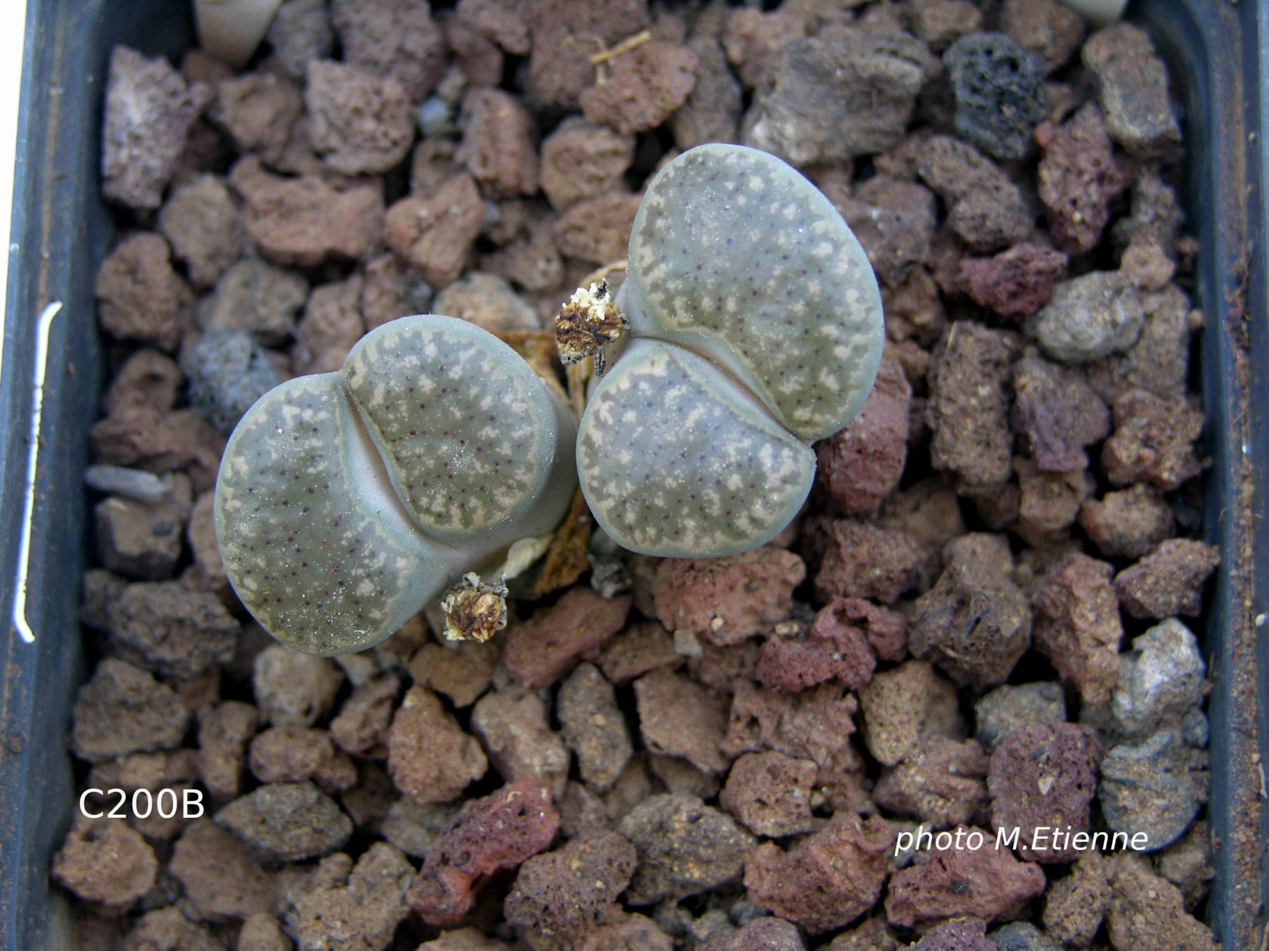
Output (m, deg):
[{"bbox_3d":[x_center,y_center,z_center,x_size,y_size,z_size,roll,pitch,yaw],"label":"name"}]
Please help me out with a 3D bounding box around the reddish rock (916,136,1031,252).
[{"bbox_3d":[0.023,-0.019,0.216,0.005,0.005,0.009,-28,79,-6],"label":"reddish rock"}]

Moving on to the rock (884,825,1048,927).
[{"bbox_3d":[0.020,0.024,0.192,0.009,0.005,0.005,-10,74,-1],"label":"rock"}]

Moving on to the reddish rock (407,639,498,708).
[{"bbox_3d":[-0.010,0.011,0.187,0.005,0.004,0.004,32,79,11],"label":"reddish rock"}]

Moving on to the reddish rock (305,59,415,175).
[{"bbox_3d":[-0.018,-0.023,0.207,0.007,0.006,0.007,5,73,2],"label":"reddish rock"}]

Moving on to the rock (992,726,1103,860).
[{"bbox_3d":[0.023,0.018,0.181,0.006,0.005,0.007,-4,75,2],"label":"rock"}]

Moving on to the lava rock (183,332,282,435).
[{"bbox_3d":[-0.023,-0.005,0.187,0.006,0.005,0.005,30,74,8],"label":"lava rock"}]

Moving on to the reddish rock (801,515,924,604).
[{"bbox_3d":[0.014,0.005,0.199,0.007,0.005,0.005,6,73,2],"label":"reddish rock"}]

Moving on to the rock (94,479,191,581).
[{"bbox_3d":[-0.028,0.003,0.188,0.005,0.005,0.006,-11,75,0],"label":"rock"}]

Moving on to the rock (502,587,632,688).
[{"bbox_3d":[-0.004,0.010,0.210,0.009,0.004,0.003,-38,80,-7],"label":"rock"}]

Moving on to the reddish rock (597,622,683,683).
[{"bbox_3d":[0.000,0.011,0.199,0.005,0.004,0.004,-20,74,-6],"label":"reddish rock"}]

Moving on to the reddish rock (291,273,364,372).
[{"bbox_3d":[-0.021,-0.010,0.217,0.004,0.004,0.008,6,78,1],"label":"reddish rock"}]

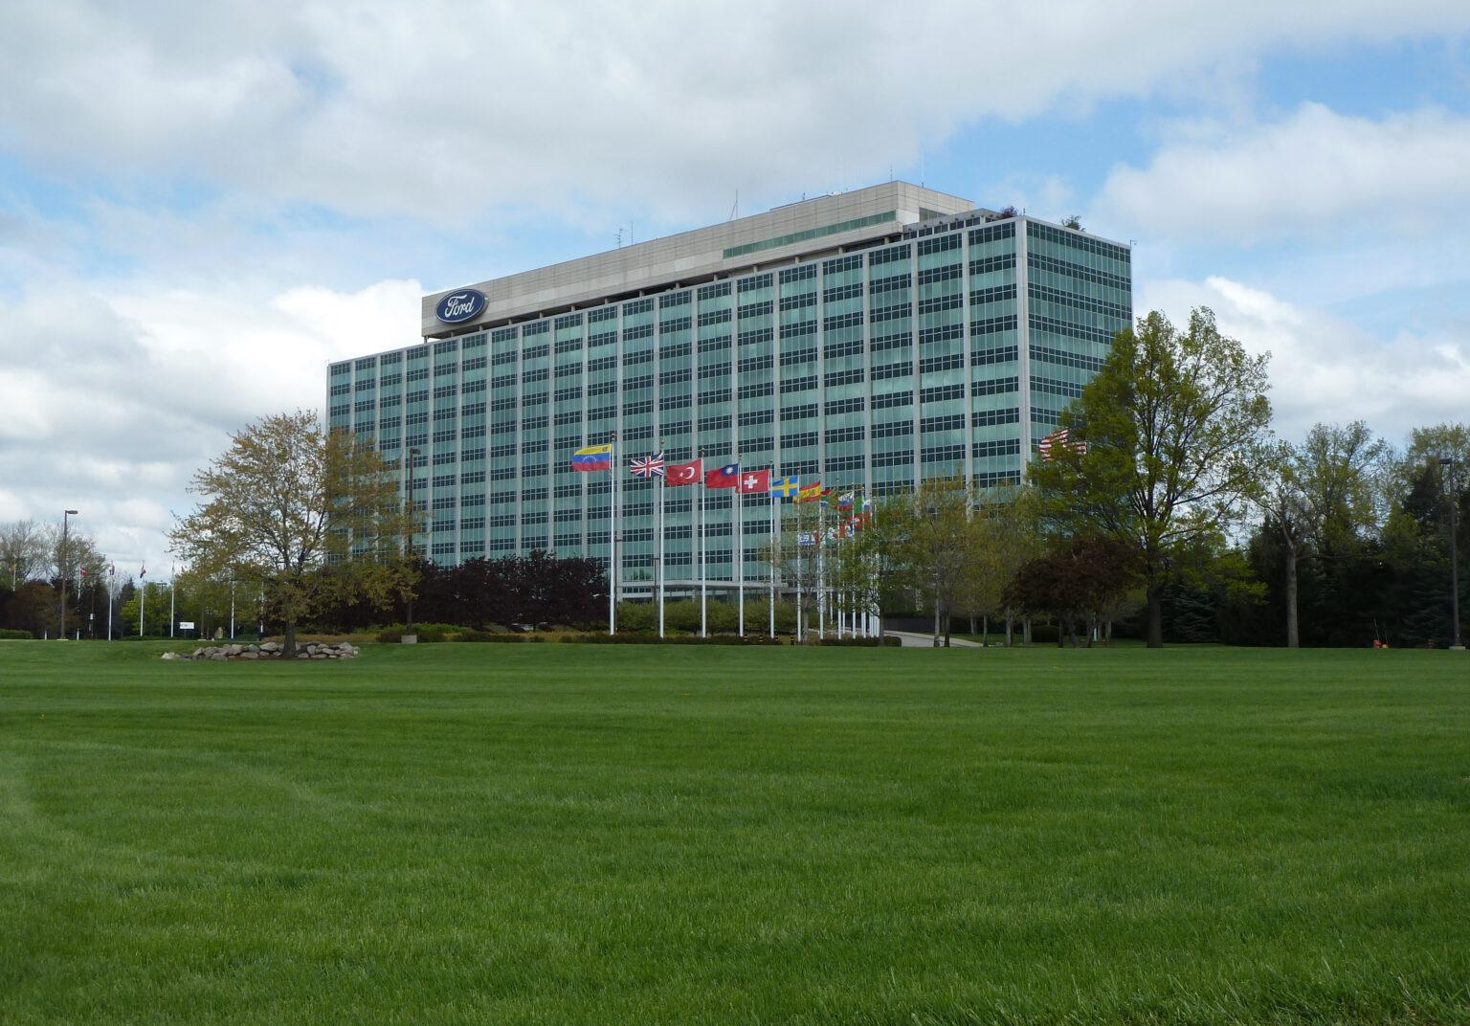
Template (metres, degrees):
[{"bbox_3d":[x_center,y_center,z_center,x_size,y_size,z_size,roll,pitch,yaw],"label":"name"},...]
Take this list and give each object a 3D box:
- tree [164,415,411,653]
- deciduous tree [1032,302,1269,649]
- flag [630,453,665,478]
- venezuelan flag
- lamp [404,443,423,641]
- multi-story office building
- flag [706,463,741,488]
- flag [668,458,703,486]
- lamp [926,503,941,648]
[{"bbox_3d":[-16.941,0.769,65.000,9.400,9.400,9.400,0,-4,0],"label":"tree"},{"bbox_3d":[20.832,-1.753,85.000,12.200,17.000,12.200,0,-4,0],"label":"deciduous tree"},{"bbox_3d":[-5.487,-2.976,106.080,2.250,1.600,0.350,0,-4,-6],"label":"flag"},{"bbox_3d":[-8.586,-3.310,102.000,2.350,1.700,0.350,0,-4,-6],"label":"venezuelan flag"},{"bbox_3d":[-16.689,1.606,88.000,1.000,10.000,0.600,3,-5,-37],"label":"lamp"},{"bbox_3d":[-12.035,-11.061,278.257,24.800,61.500,163.600,4,-6,-45],"label":"multi-story office building"},{"bbox_3d":[-0.807,-2.499,113.730,2.350,1.650,0.350,0,-4,-6],"label":"flag"},{"bbox_3d":[-3.286,-2.726,110.466,2.350,1.750,0.350,0,-4,-6],"label":"flag"},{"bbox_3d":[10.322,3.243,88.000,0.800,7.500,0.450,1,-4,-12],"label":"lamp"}]

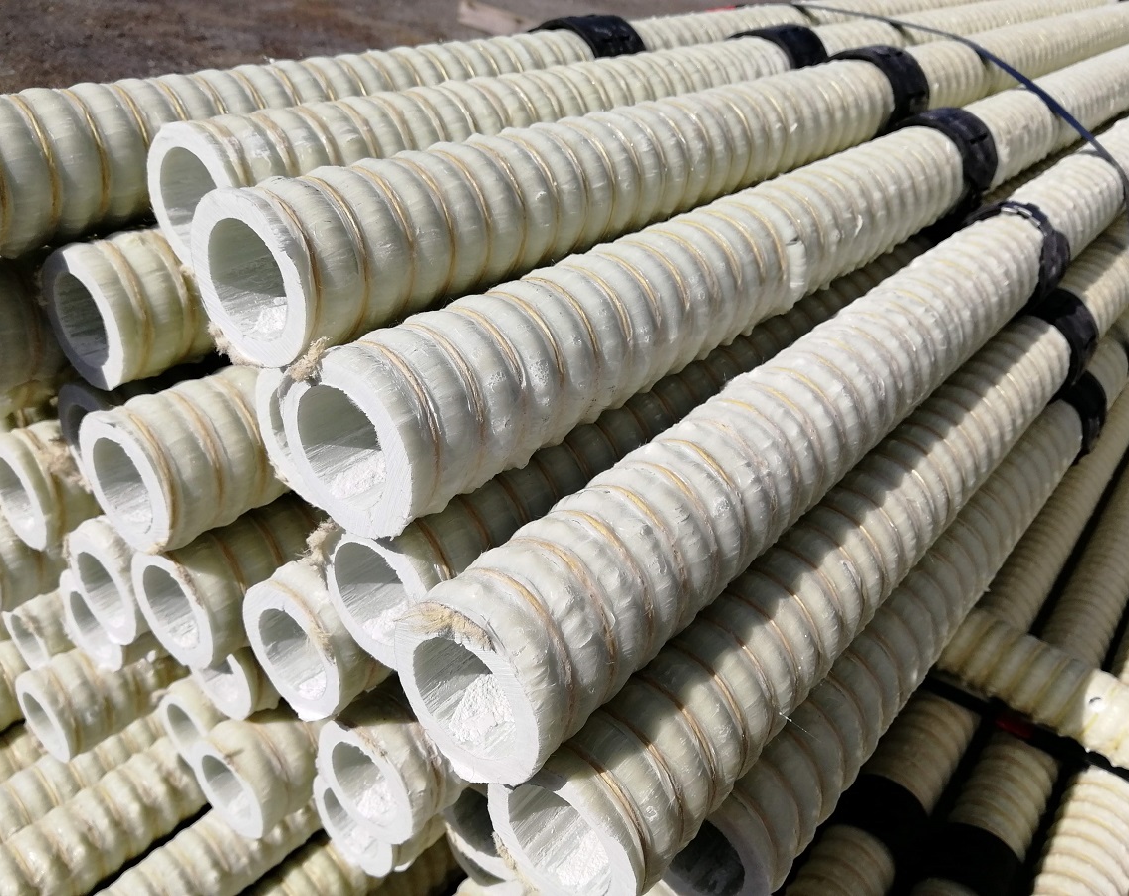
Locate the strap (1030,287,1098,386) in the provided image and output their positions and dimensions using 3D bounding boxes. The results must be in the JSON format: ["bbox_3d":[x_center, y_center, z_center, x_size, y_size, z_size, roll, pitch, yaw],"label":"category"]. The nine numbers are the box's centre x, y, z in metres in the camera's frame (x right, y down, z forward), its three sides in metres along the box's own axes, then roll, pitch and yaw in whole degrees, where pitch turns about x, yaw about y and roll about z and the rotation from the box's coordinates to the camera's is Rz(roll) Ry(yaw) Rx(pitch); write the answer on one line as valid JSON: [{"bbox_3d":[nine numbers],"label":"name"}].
[{"bbox_3d":[0.327,-0.070,0.652,0.070,0.070,0.058,26,37,31],"label":"strap"}]

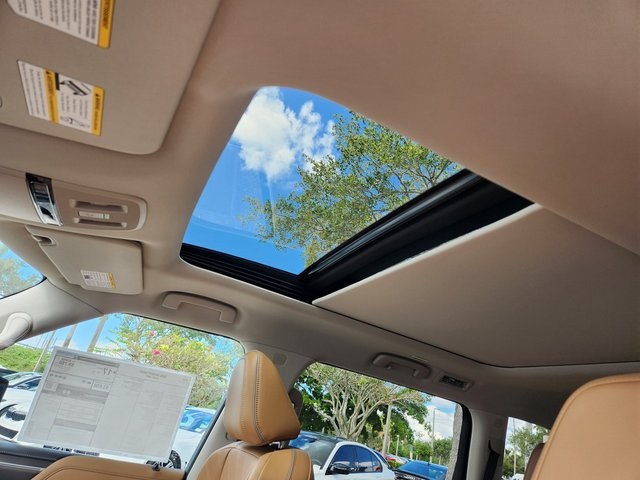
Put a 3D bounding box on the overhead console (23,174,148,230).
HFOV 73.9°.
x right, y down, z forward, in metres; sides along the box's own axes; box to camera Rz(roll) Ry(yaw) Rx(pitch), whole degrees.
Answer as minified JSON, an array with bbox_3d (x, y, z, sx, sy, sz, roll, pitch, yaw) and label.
[{"bbox_3d":[-0.343,-0.049,0.640,0.155,0.040,0.160,13,-25,-23],"label":"overhead console"}]

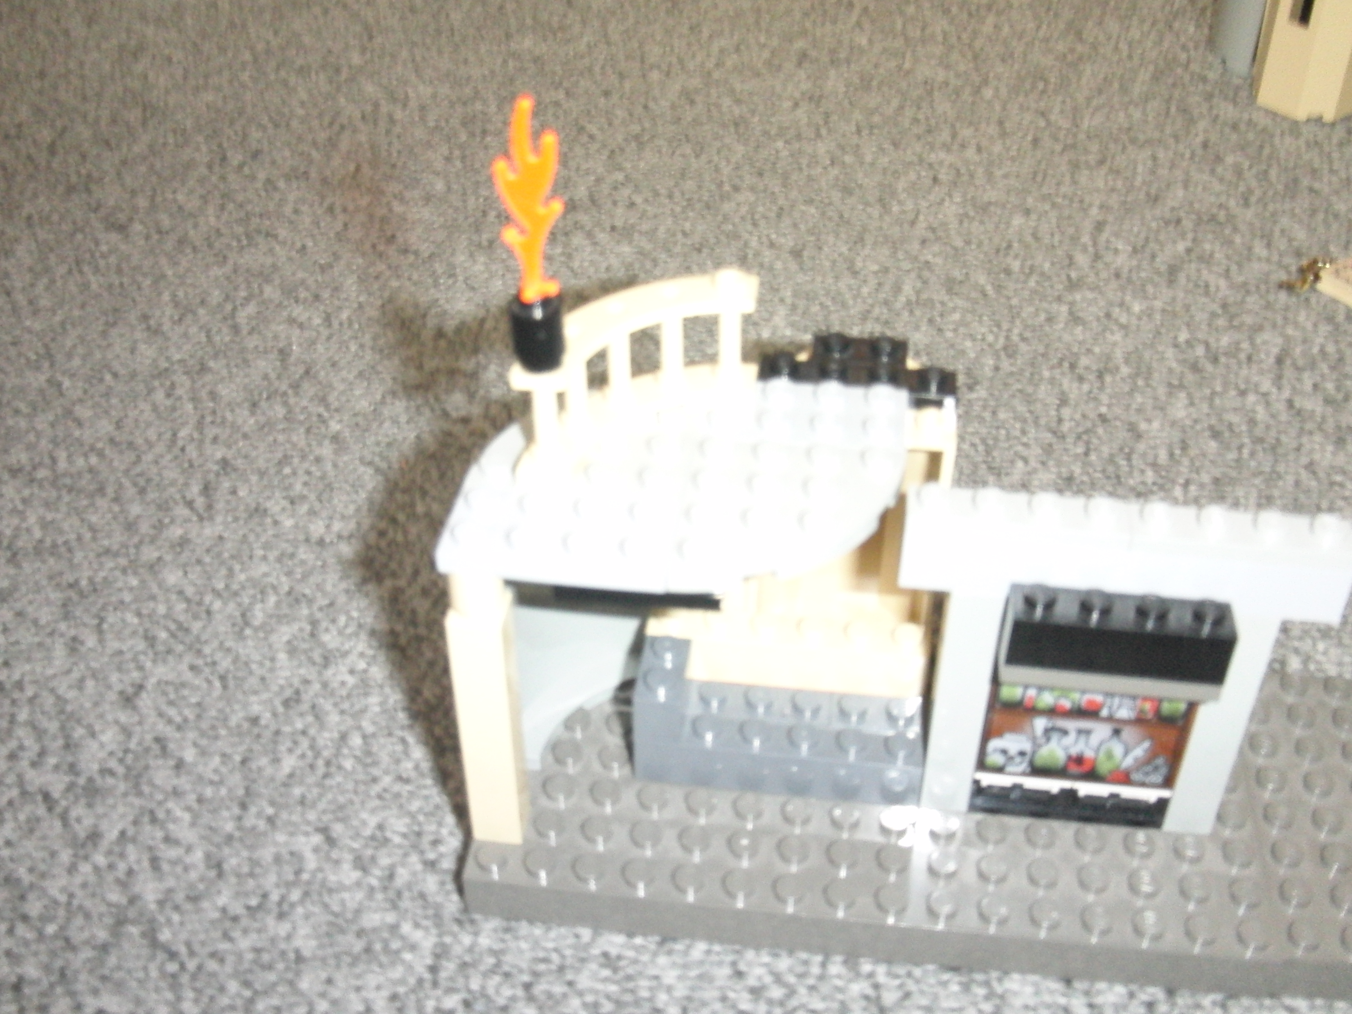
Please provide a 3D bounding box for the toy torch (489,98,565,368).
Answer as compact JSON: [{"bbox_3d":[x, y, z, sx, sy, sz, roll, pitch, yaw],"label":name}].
[{"bbox_3d":[-0.019,-0.036,0.197,0.009,0.039,0.008,5,38,5],"label":"toy torch"}]

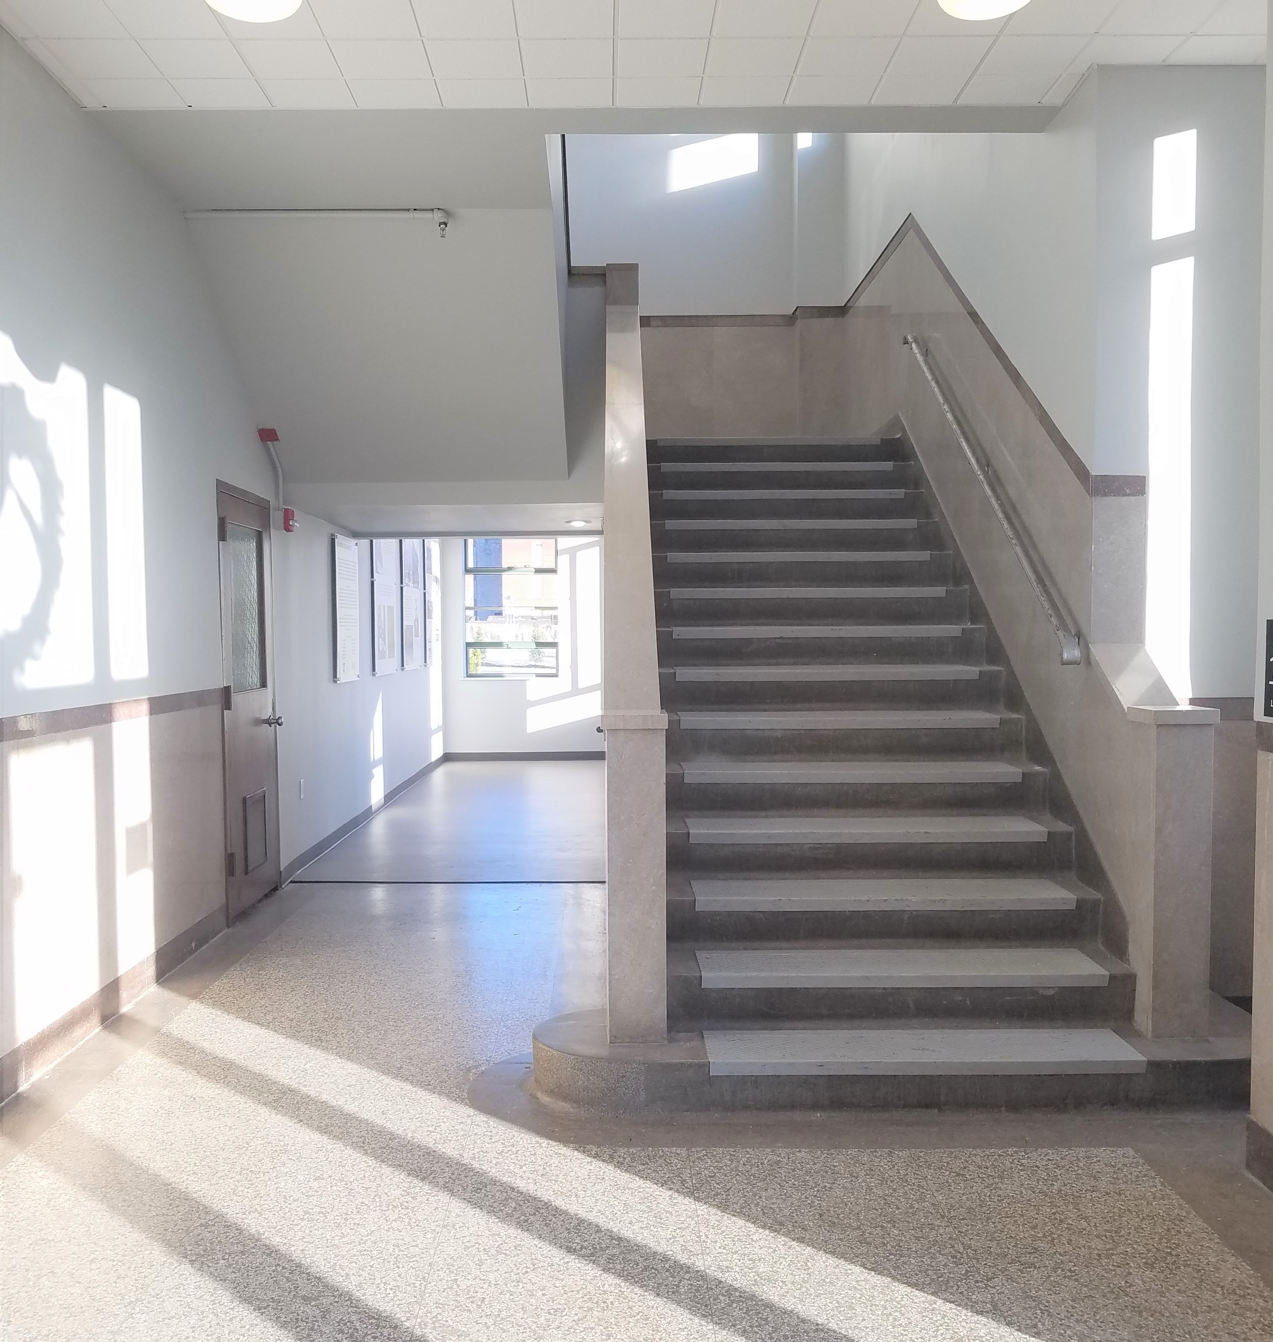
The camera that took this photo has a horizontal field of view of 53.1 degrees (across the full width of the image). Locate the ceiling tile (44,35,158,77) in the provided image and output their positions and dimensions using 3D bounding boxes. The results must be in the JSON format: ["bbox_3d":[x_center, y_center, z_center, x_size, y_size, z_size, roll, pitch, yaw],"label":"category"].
[{"bbox_3d":[-1.746,-2.016,4.191,0.305,0.019,0.300,-1,2,-1],"label":"ceiling tile"}]

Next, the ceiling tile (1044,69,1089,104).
[{"bbox_3d":[1.506,-2.058,4.499,0.080,0.019,0.244,-1,2,-1],"label":"ceiling tile"}]

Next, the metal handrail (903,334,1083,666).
[{"bbox_3d":[1.499,-0.924,5.614,0.097,1.693,2.397,-1,2,-1],"label":"metal handrail"}]

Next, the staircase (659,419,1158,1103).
[{"bbox_3d":[0.815,-0.012,5.516,1.499,2.521,3.681,-1,2,-1],"label":"staircase"}]

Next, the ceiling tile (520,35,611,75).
[{"bbox_3d":[-0.227,-2.027,4.203,0.302,0.020,0.302,-1,3,-1],"label":"ceiling tile"}]

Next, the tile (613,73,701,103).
[{"bbox_3d":[0.086,-2.045,4.478,0.300,0.020,0.250,0,3,-1],"label":"tile"}]

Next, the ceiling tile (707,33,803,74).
[{"bbox_3d":[0.388,-2.031,4.199,0.302,0.020,0.300,-1,2,-1],"label":"ceiling tile"}]

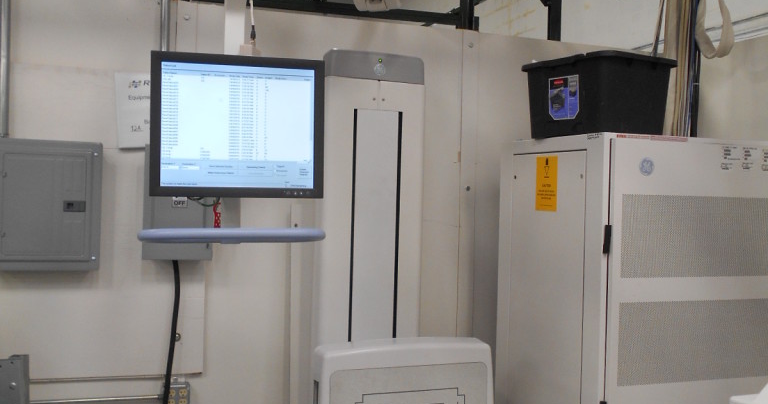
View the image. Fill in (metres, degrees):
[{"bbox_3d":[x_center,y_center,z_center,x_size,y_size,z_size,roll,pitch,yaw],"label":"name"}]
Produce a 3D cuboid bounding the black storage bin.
[{"bbox_3d":[0.812,-0.380,2.931,0.385,0.288,0.450,1,0,-32],"label":"black storage bin"}]

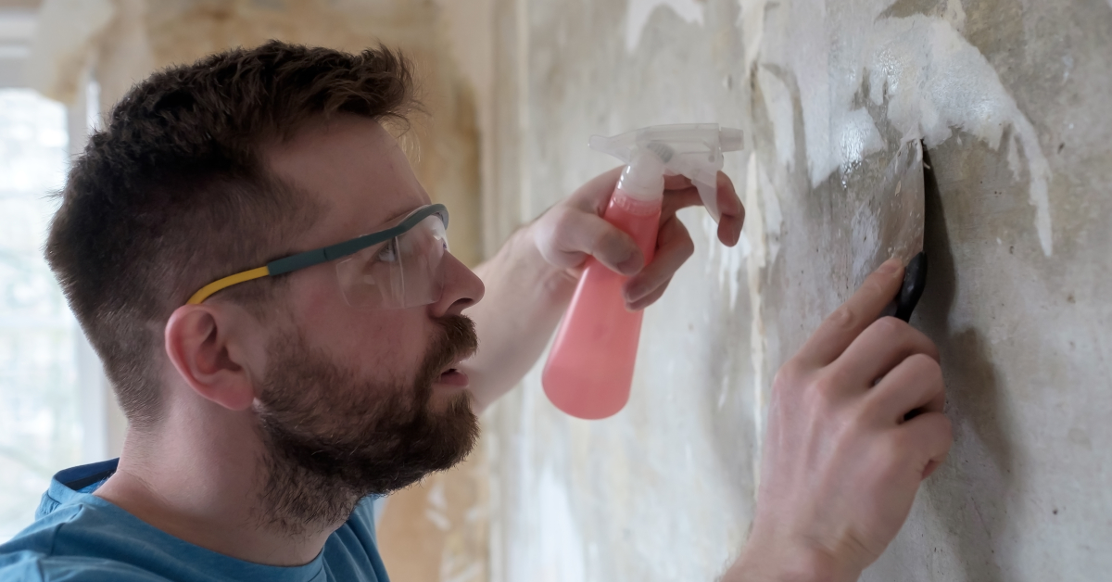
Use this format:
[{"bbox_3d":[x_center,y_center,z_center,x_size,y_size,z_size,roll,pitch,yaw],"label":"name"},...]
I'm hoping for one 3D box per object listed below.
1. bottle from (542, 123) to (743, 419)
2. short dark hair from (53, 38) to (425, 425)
[{"bbox_3d":[0.050,-0.015,0.690,0.093,0.206,0.062,8,28,-10],"label":"bottle"},{"bbox_3d":[-0.180,-0.042,0.625,0.226,0.191,0.172,-17,2,-3],"label":"short dark hair"}]

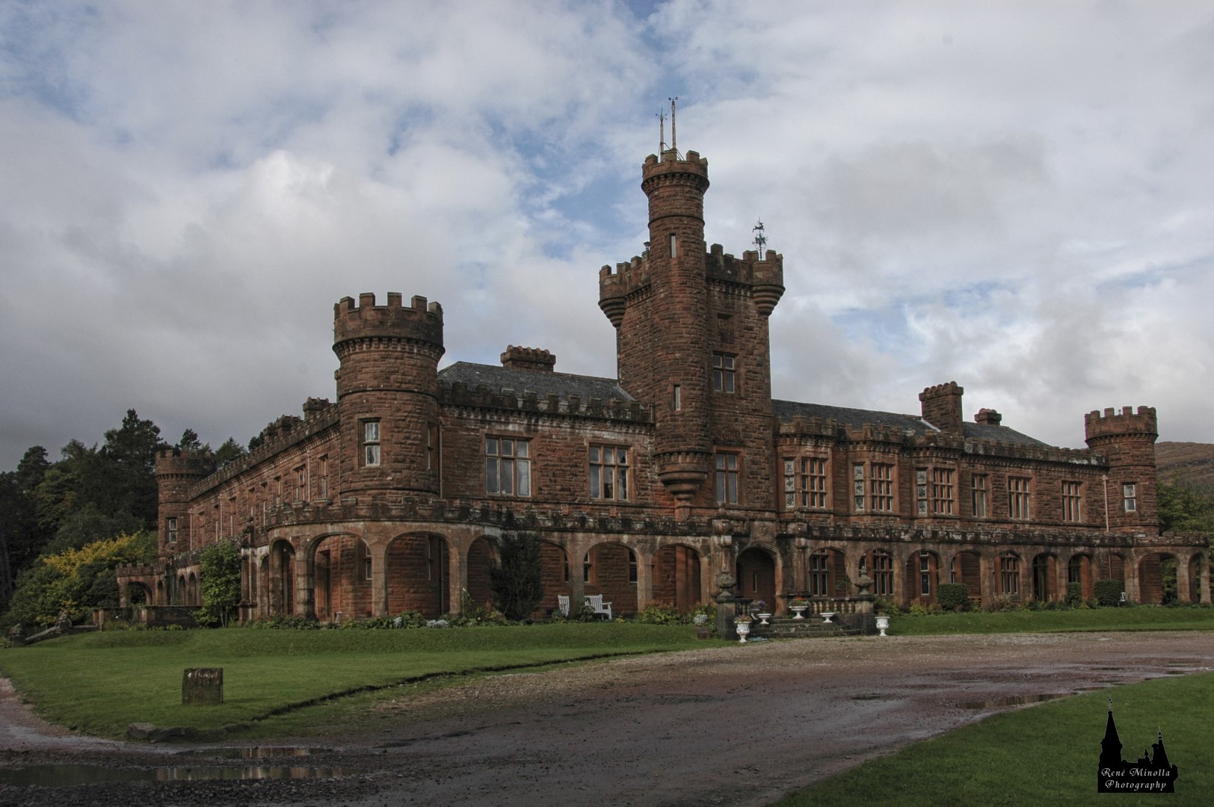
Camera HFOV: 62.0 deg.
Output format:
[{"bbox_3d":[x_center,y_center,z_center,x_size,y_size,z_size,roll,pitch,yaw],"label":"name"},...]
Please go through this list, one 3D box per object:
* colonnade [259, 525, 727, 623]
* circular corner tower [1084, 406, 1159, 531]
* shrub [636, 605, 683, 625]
[{"bbox_3d":[-4.431,6.590,38.995,16.600,3.211,6.800,5,-11,-34],"label":"colonnade"},{"bbox_3d":[32.354,4.199,63.477,4.050,7.594,4.050,5,-11,-34],"label":"circular corner tower"},{"bbox_3d":[1.979,7.933,38.003,1.800,0.733,1.000,5,-11,-34],"label":"shrub"}]

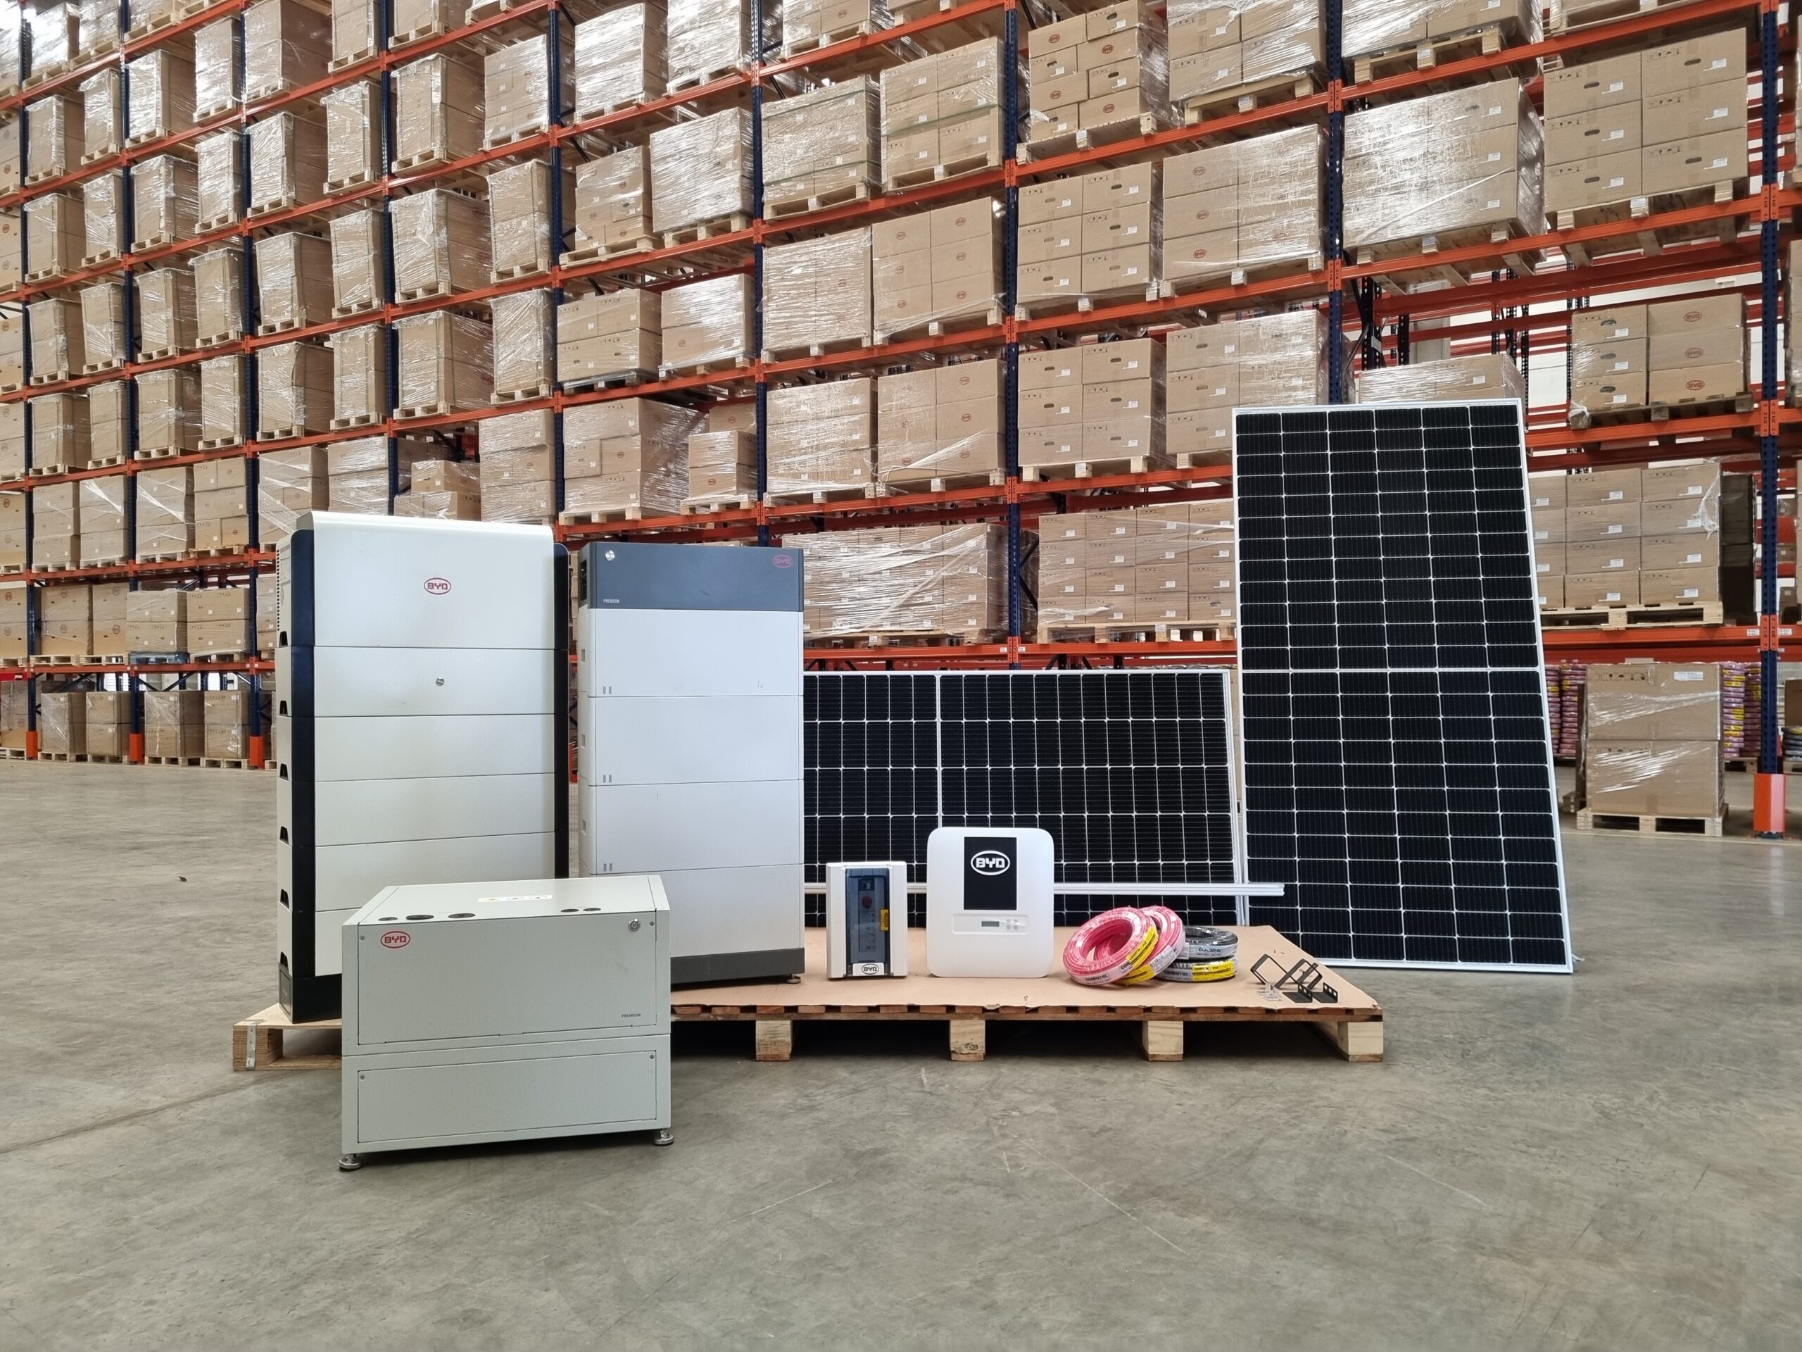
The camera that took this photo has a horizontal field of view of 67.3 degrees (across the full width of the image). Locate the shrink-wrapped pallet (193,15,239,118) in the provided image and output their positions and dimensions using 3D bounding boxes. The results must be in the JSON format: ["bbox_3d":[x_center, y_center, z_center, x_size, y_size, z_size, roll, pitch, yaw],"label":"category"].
[{"bbox_3d":[-8.009,-7.330,16.884,0.803,1.059,1.200,-1,0,31],"label":"shrink-wrapped pallet"}]

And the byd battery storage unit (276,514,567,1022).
[{"bbox_3d":[-1.321,0.230,3.768,0.726,1.316,0.260,-1,0,-32],"label":"byd battery storage unit"}]

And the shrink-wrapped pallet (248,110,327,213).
[{"bbox_3d":[-7.060,-5.913,16.206,0.780,1.070,1.150,-1,0,31],"label":"shrink-wrapped pallet"}]

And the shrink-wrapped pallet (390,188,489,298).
[{"bbox_3d":[-4.490,-4.250,13.824,0.728,0.984,1.080,-1,0,31],"label":"shrink-wrapped pallet"}]

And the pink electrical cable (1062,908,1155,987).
[{"bbox_3d":[0.566,0.733,3.657,0.255,0.052,0.255,-34,16,0],"label":"pink electrical cable"}]

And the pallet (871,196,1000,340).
[{"bbox_3d":[0.543,-3.333,11.587,1.204,1.017,1.000,-1,0,31],"label":"pallet"}]

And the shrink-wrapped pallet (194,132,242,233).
[{"bbox_3d":[-7.543,-5.603,15.834,0.730,1.020,1.030,-1,0,31],"label":"shrink-wrapped pallet"}]

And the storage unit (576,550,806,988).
[{"bbox_3d":[-0.597,0.246,3.819,0.585,1.193,0.298,-1,0,-18],"label":"storage unit"}]

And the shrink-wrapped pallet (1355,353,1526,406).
[{"bbox_3d":[3.885,-1.854,9.674,0.980,0.540,1.020,-1,0,32],"label":"shrink-wrapped pallet"}]

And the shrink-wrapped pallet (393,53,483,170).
[{"bbox_3d":[-4.821,-5.941,14.817,0.780,1.090,1.150,-1,0,31],"label":"shrink-wrapped pallet"}]

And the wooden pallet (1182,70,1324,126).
[{"bbox_3d":[2.775,-4.174,10.227,0.930,0.142,1.000,-1,0,31],"label":"wooden pallet"}]

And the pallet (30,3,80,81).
[{"bbox_3d":[-11.347,-8.544,18.791,1.147,0.881,1.000,-1,0,31],"label":"pallet"}]

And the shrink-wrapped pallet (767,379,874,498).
[{"bbox_3d":[-0.470,-2.020,12.214,1.170,1.006,1.000,-1,0,31],"label":"shrink-wrapped pallet"}]

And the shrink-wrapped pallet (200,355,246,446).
[{"bbox_3d":[-7.933,-3.304,16.868,0.803,1.022,1.200,-1,0,31],"label":"shrink-wrapped pallet"}]

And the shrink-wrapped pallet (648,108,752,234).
[{"bbox_3d":[-1.515,-4.319,12.195,0.990,1.030,1.050,-1,0,31],"label":"shrink-wrapped pallet"}]

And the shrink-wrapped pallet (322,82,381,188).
[{"bbox_3d":[-5.819,-5.923,15.438,0.780,1.071,1.150,-1,0,31],"label":"shrink-wrapped pallet"}]

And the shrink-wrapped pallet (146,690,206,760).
[{"bbox_3d":[-8.994,0.647,17.480,0.793,0.901,1.061,-1,0,32],"label":"shrink-wrapped pallet"}]

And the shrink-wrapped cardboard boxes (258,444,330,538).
[{"bbox_3d":[-6.931,-2.071,16.401,1.000,1.190,1.110,-1,0,32],"label":"shrink-wrapped cardboard boxes"}]

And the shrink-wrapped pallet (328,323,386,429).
[{"bbox_3d":[-5.455,-3.114,14.588,0.750,1.000,1.030,-1,0,31],"label":"shrink-wrapped pallet"}]

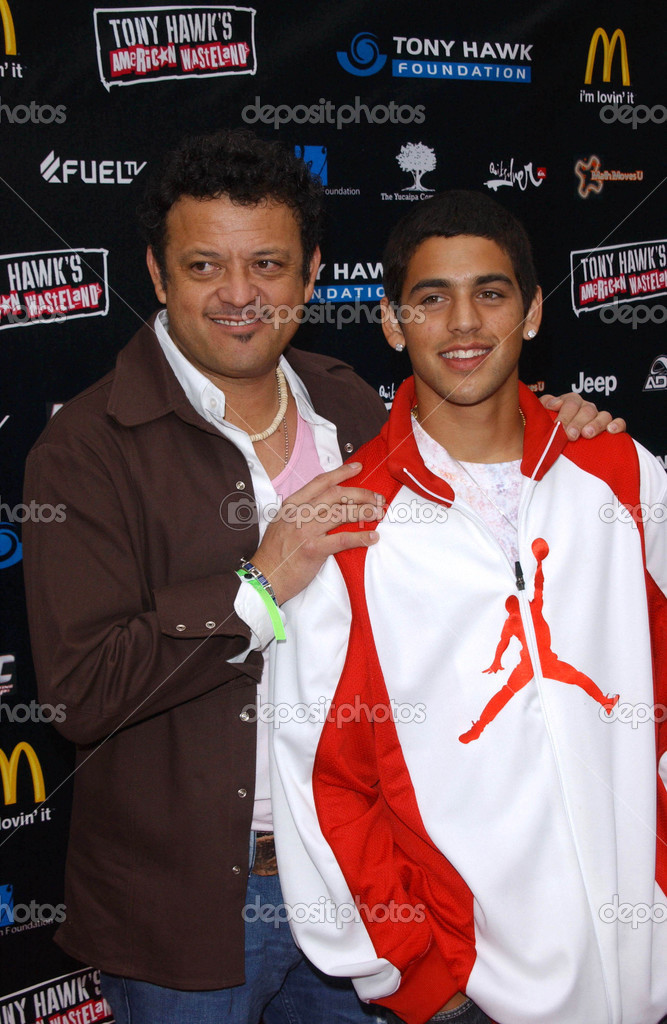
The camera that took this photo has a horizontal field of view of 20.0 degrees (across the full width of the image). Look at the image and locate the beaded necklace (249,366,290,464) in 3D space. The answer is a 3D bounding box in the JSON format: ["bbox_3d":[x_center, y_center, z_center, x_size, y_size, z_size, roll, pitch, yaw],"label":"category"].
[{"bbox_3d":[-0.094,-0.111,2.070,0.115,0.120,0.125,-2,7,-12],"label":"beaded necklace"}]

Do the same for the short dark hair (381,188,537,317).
[{"bbox_3d":[0.139,-0.283,2.080,0.167,0.138,0.190,-5,5,3],"label":"short dark hair"}]

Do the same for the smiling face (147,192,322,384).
[{"bbox_3d":[-0.108,-0.241,2.070,0.184,0.203,0.155,-4,6,-6],"label":"smiling face"}]

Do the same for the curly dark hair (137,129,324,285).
[{"bbox_3d":[-0.112,-0.327,2.060,0.203,0.185,0.220,-3,7,-5],"label":"curly dark hair"}]

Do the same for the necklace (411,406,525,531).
[{"bbox_3d":[0.144,-0.055,2.030,0.125,0.135,0.120,0,7,0],"label":"necklace"}]

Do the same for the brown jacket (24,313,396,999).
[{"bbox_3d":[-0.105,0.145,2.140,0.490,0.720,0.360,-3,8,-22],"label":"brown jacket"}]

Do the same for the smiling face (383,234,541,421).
[{"bbox_3d":[0.137,-0.200,2.030,0.165,0.187,0.150,-5,5,3],"label":"smiling face"}]

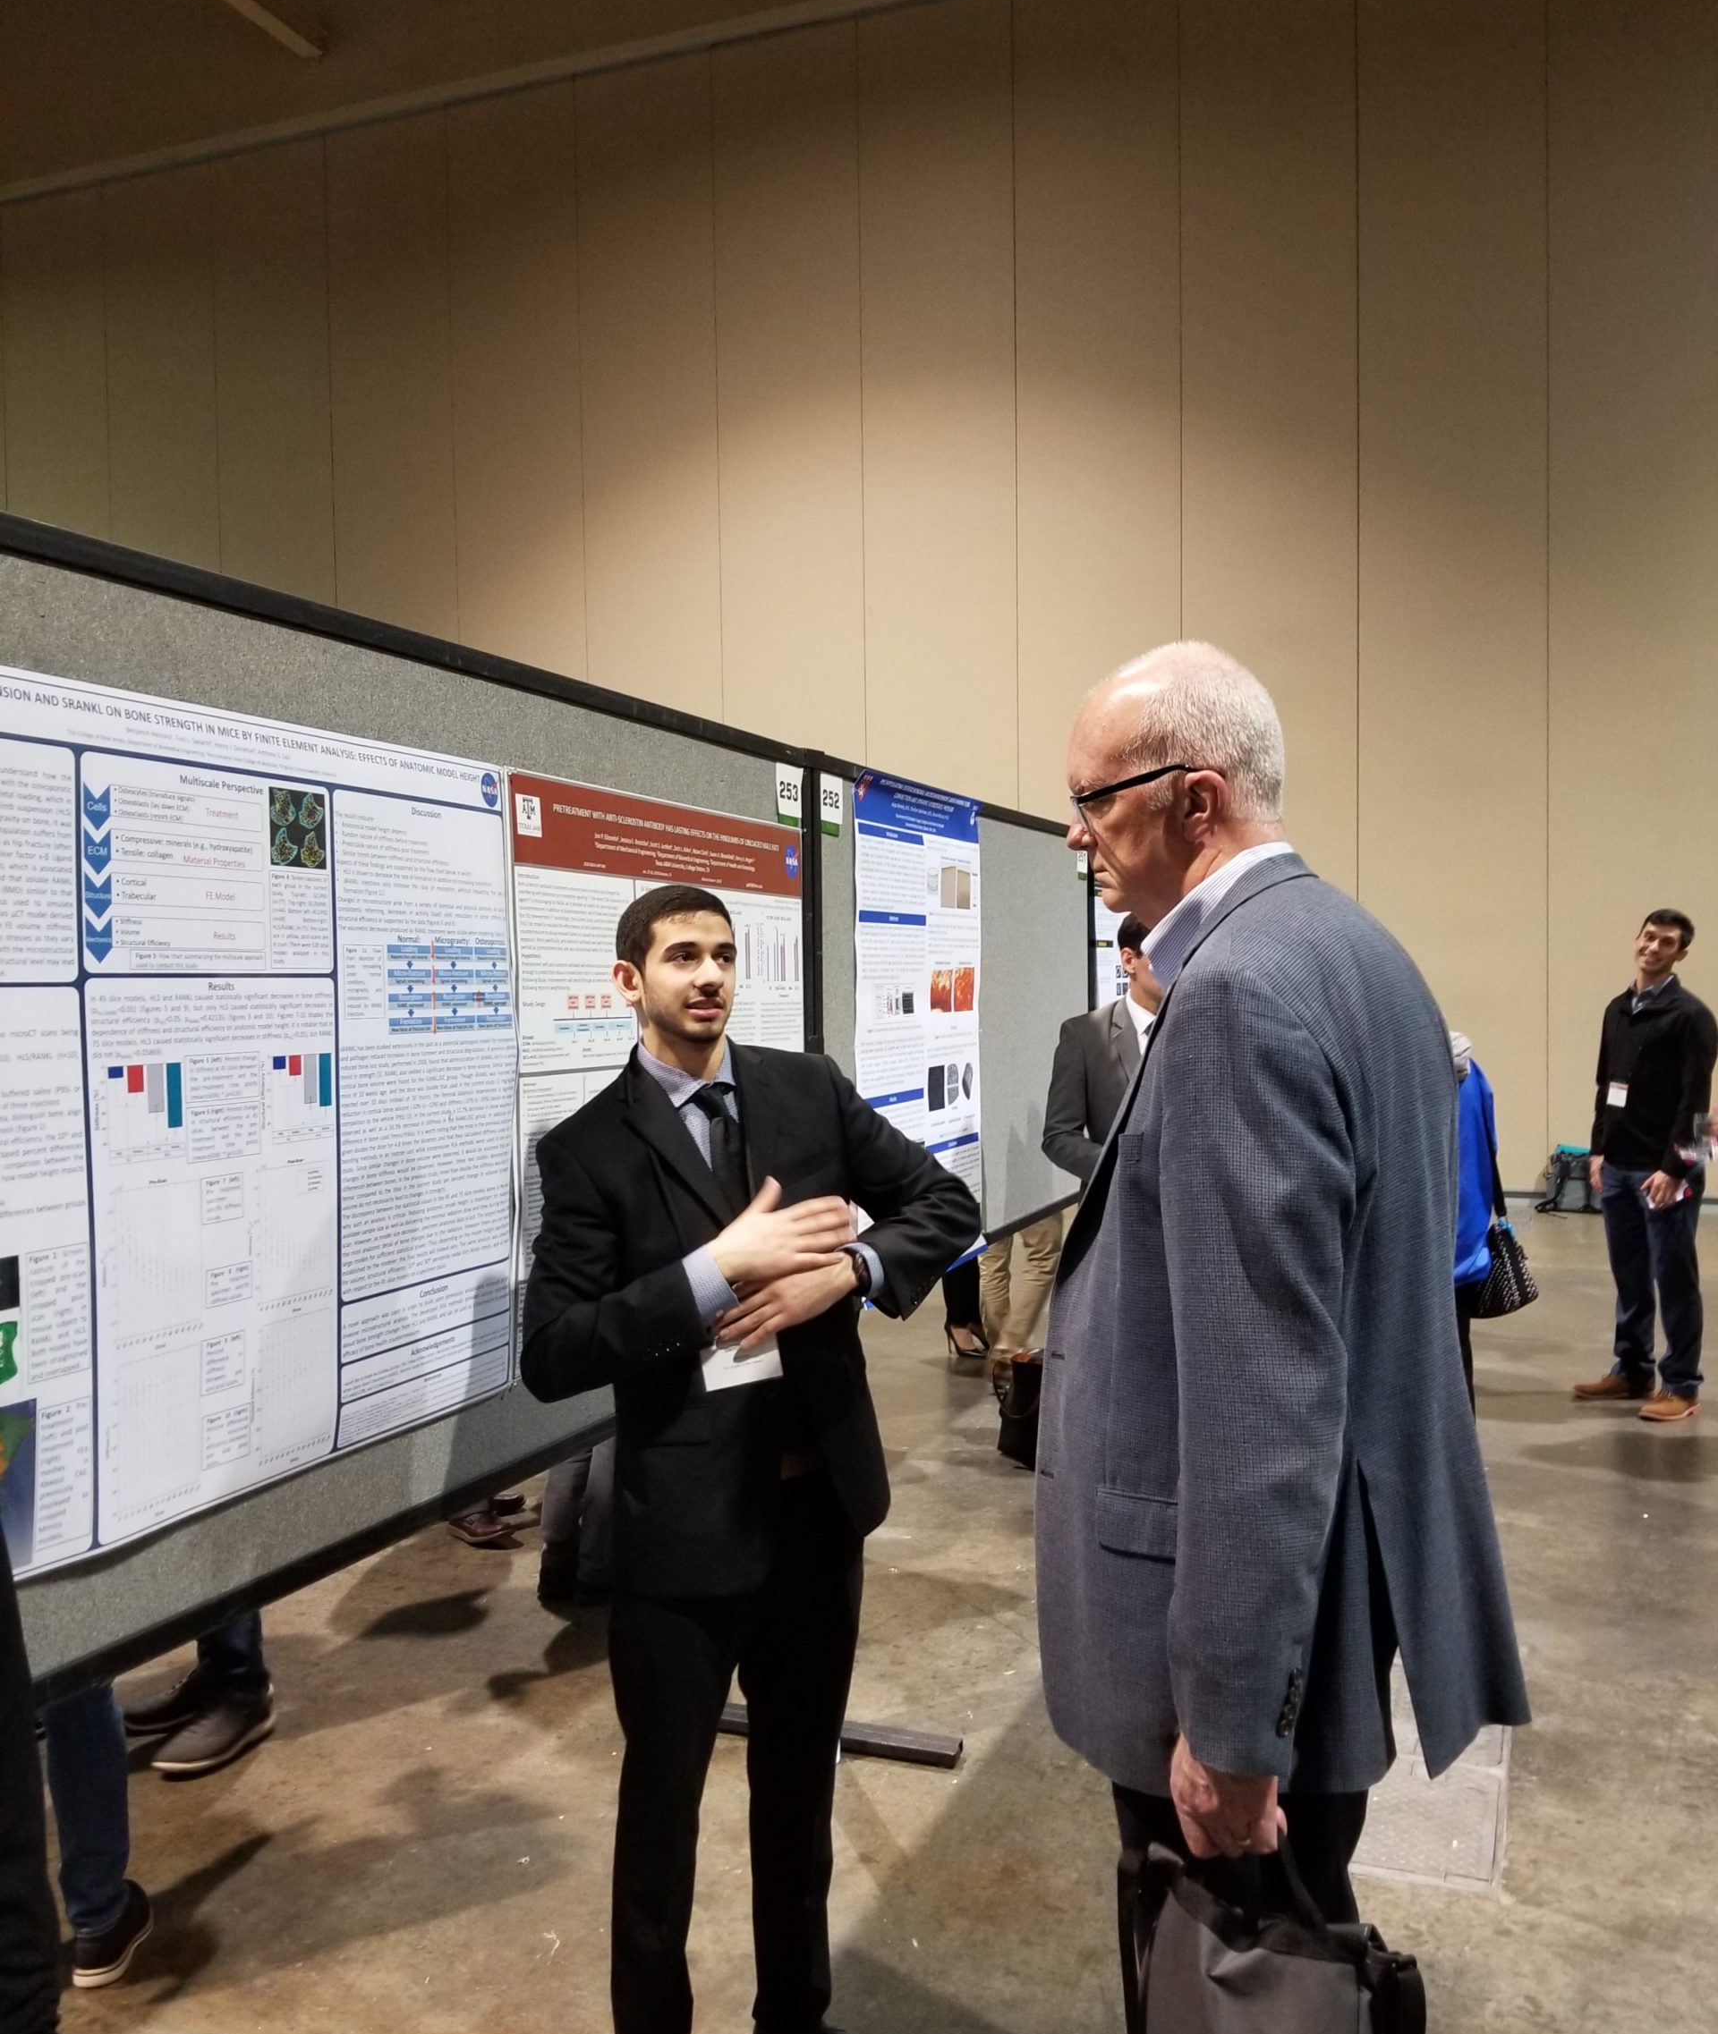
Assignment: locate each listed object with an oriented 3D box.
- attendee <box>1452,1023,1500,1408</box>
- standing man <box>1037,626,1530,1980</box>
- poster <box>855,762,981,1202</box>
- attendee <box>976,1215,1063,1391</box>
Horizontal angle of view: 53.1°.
[{"bbox_3d":[1.516,0.673,4.650,0.480,1.600,0.320,-1,2,-20],"label":"attendee"},{"bbox_3d":[0.384,0.615,1.580,0.420,1.900,0.540,0,2,22],"label":"standing man"},{"bbox_3d":[0.158,0.038,4.280,0.020,1.220,0.910,0,2,23],"label":"poster"},{"bbox_3d":[0.608,0.557,6.600,0.500,1.750,0.320,-1,2,-27],"label":"attendee"}]

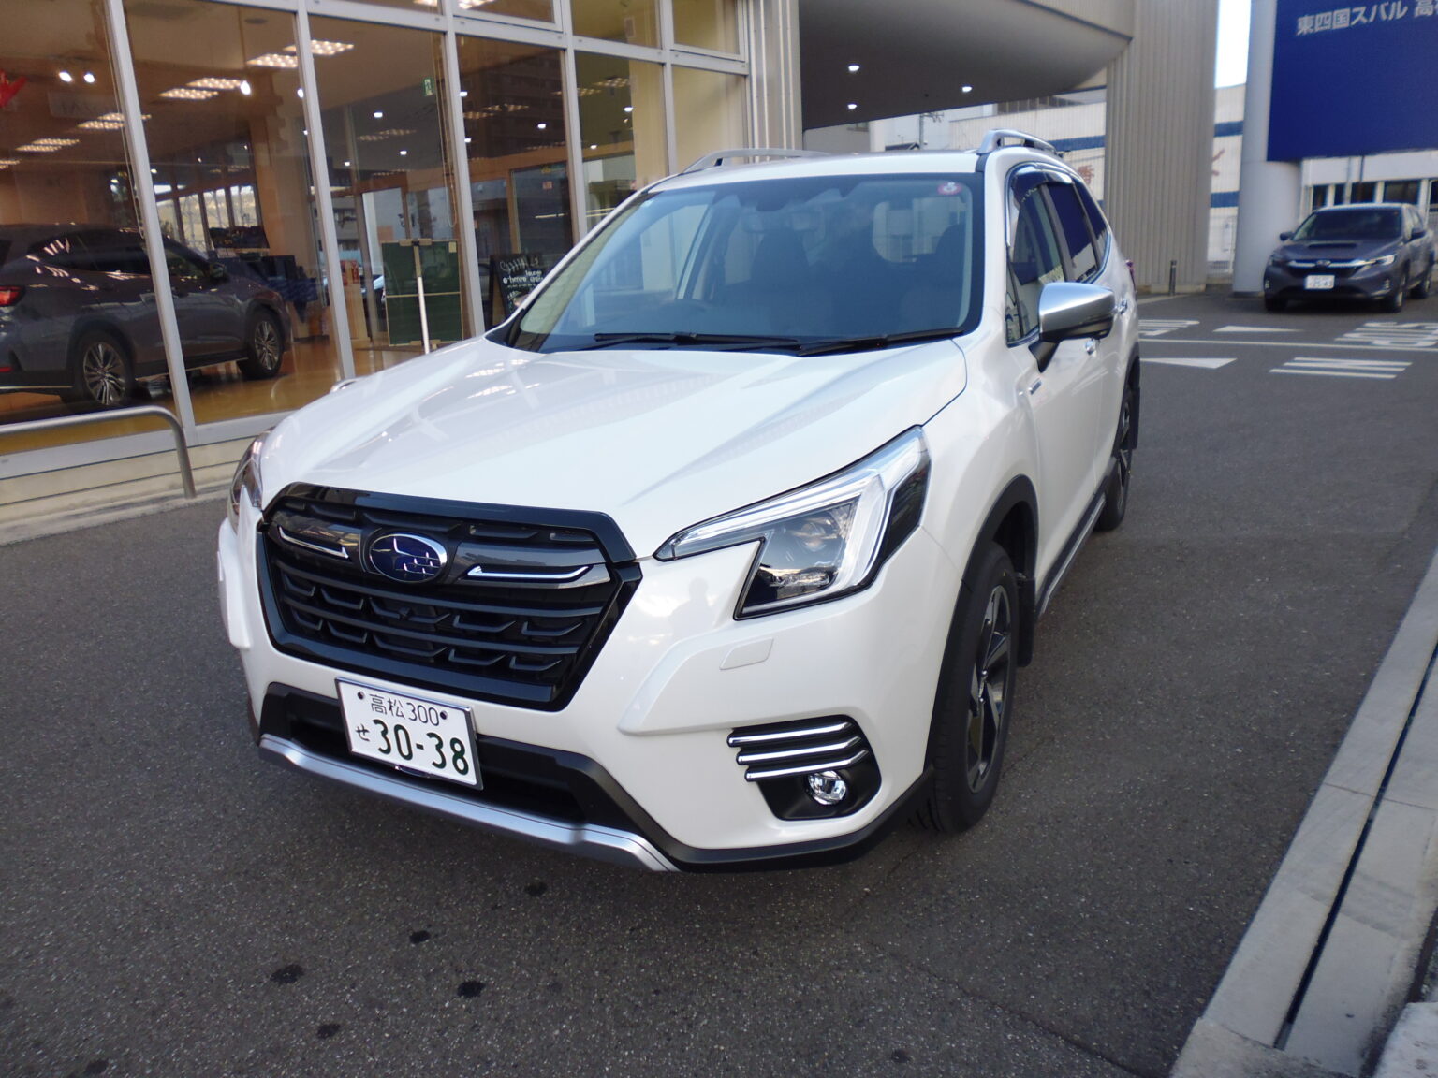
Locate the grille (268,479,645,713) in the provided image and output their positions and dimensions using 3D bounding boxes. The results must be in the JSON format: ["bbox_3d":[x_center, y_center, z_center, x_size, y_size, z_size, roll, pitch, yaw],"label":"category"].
[{"bbox_3d":[-0.574,0.093,1.914,0.970,0.355,0.140,6,19,27],"label":"grille"}]

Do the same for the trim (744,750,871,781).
[{"bbox_3d":[0.160,0.399,1.762,0.235,0.016,0.028,-7,17,-13],"label":"trim"}]

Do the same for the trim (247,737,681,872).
[{"bbox_3d":[-0.564,0.499,1.973,1.090,0.103,0.115,6,19,27],"label":"trim"}]

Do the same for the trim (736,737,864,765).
[{"bbox_3d":[0.144,0.370,1.754,0.233,0.016,0.026,-6,17,-12],"label":"trim"}]

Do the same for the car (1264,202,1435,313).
[{"bbox_3d":[10.017,-4.472,15.668,1.800,1.500,4.750,12,22,39],"label":"car"}]

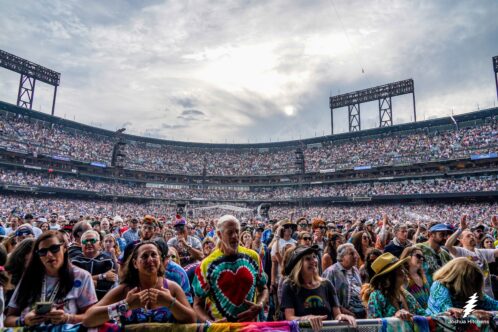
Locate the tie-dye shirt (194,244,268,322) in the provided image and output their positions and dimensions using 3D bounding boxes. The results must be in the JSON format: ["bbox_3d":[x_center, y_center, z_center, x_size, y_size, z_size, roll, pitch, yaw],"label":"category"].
[{"bbox_3d":[-0.138,0.886,2.420,0.550,0.640,0.310,2,-8,-15],"label":"tie-dye shirt"}]

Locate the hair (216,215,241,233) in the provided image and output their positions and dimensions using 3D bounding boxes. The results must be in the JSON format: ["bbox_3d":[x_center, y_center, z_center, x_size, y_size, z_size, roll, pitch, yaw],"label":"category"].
[{"bbox_3d":[-0.148,0.419,2.400,0.165,0.160,0.200,5,-9,-30],"label":"hair"}]

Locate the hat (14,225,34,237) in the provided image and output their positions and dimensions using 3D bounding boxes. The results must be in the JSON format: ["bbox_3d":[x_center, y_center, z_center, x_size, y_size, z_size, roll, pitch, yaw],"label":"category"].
[{"bbox_3d":[-2.328,0.665,3.450,0.180,0.130,0.230,4,-8,-25],"label":"hat"}]

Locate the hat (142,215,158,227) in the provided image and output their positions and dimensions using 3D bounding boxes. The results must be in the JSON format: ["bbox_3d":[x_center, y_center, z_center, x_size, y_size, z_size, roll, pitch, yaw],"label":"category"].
[{"bbox_3d":[-1.083,0.599,3.650,0.180,0.130,0.220,-1,-8,10],"label":"hat"}]

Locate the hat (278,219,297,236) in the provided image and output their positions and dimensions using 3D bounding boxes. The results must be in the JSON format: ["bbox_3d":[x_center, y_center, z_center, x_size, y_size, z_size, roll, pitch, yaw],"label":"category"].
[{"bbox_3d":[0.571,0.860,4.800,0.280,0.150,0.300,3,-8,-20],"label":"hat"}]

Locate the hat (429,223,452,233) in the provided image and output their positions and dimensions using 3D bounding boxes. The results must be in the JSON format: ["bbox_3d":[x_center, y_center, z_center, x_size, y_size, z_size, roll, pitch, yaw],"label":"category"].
[{"bbox_3d":[2.221,0.713,3.850,0.270,0.120,0.190,-4,-9,30],"label":"hat"}]

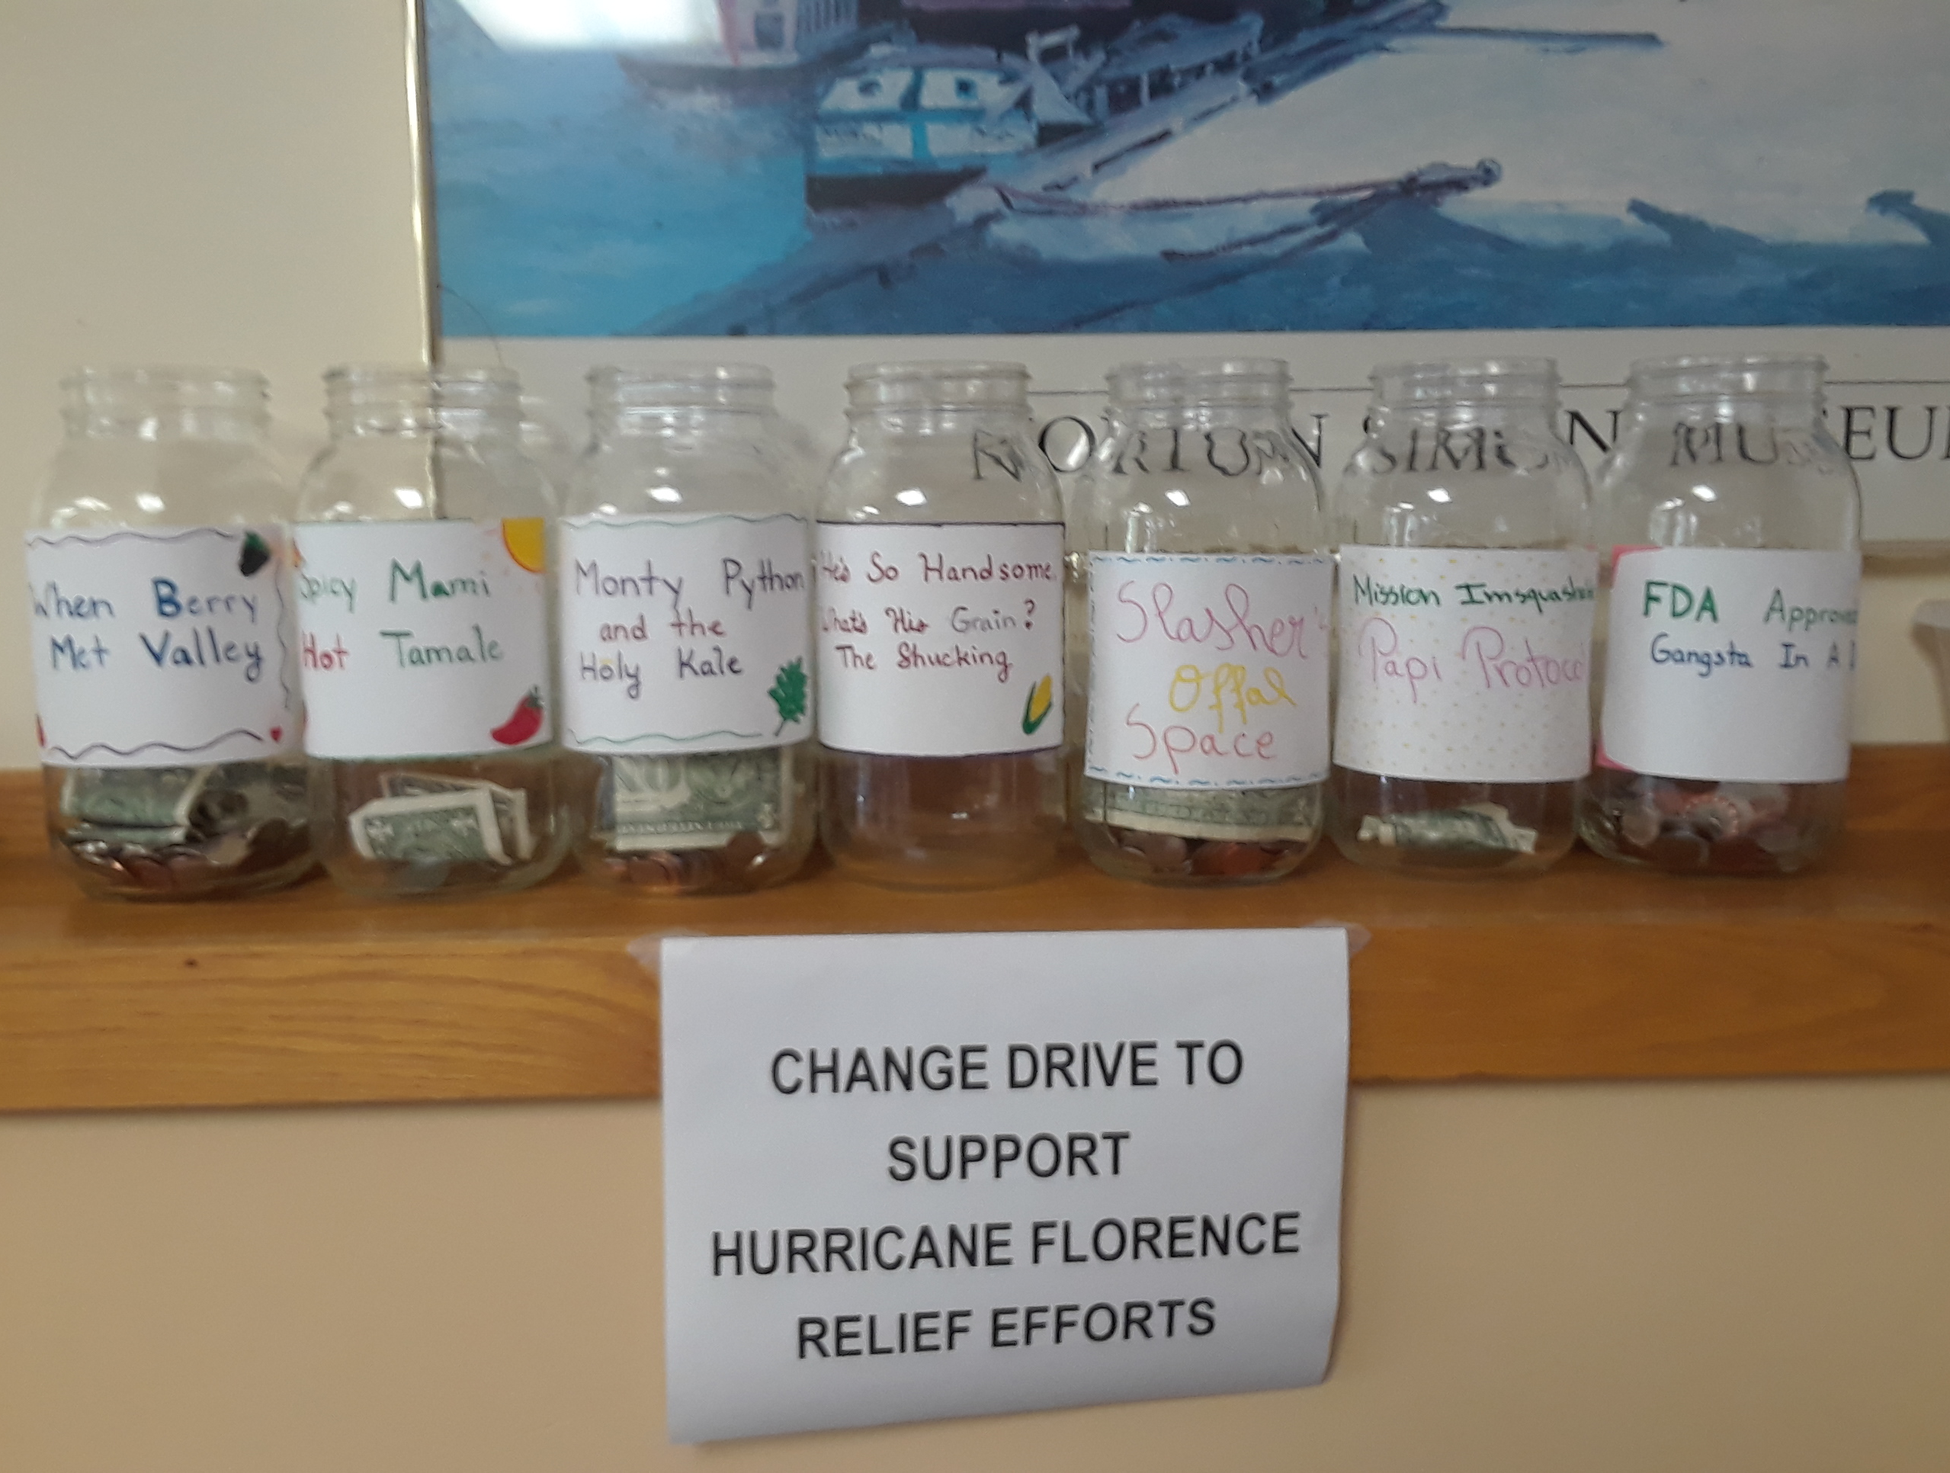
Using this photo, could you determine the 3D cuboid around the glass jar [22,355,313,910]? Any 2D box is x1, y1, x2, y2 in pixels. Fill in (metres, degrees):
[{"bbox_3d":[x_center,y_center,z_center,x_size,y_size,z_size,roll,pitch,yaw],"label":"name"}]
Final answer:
[{"bbox_3d":[-0.370,-0.048,0.788,0.115,0.232,0.115,-2,7,-11],"label":"glass jar"}]

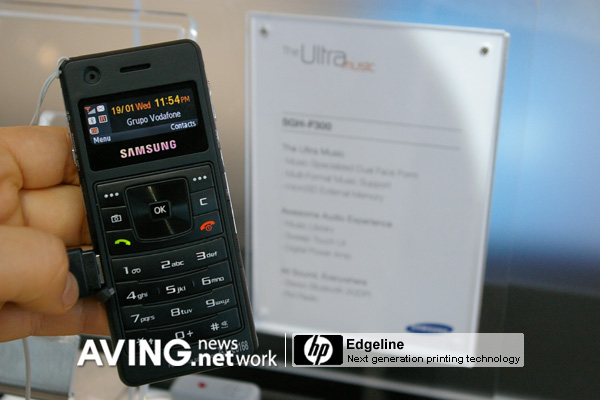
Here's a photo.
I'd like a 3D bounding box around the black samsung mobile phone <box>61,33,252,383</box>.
[{"bbox_3d":[-0.044,0.004,0.299,0.044,0.103,0.010,-11,4,-8],"label":"black samsung mobile phone"}]

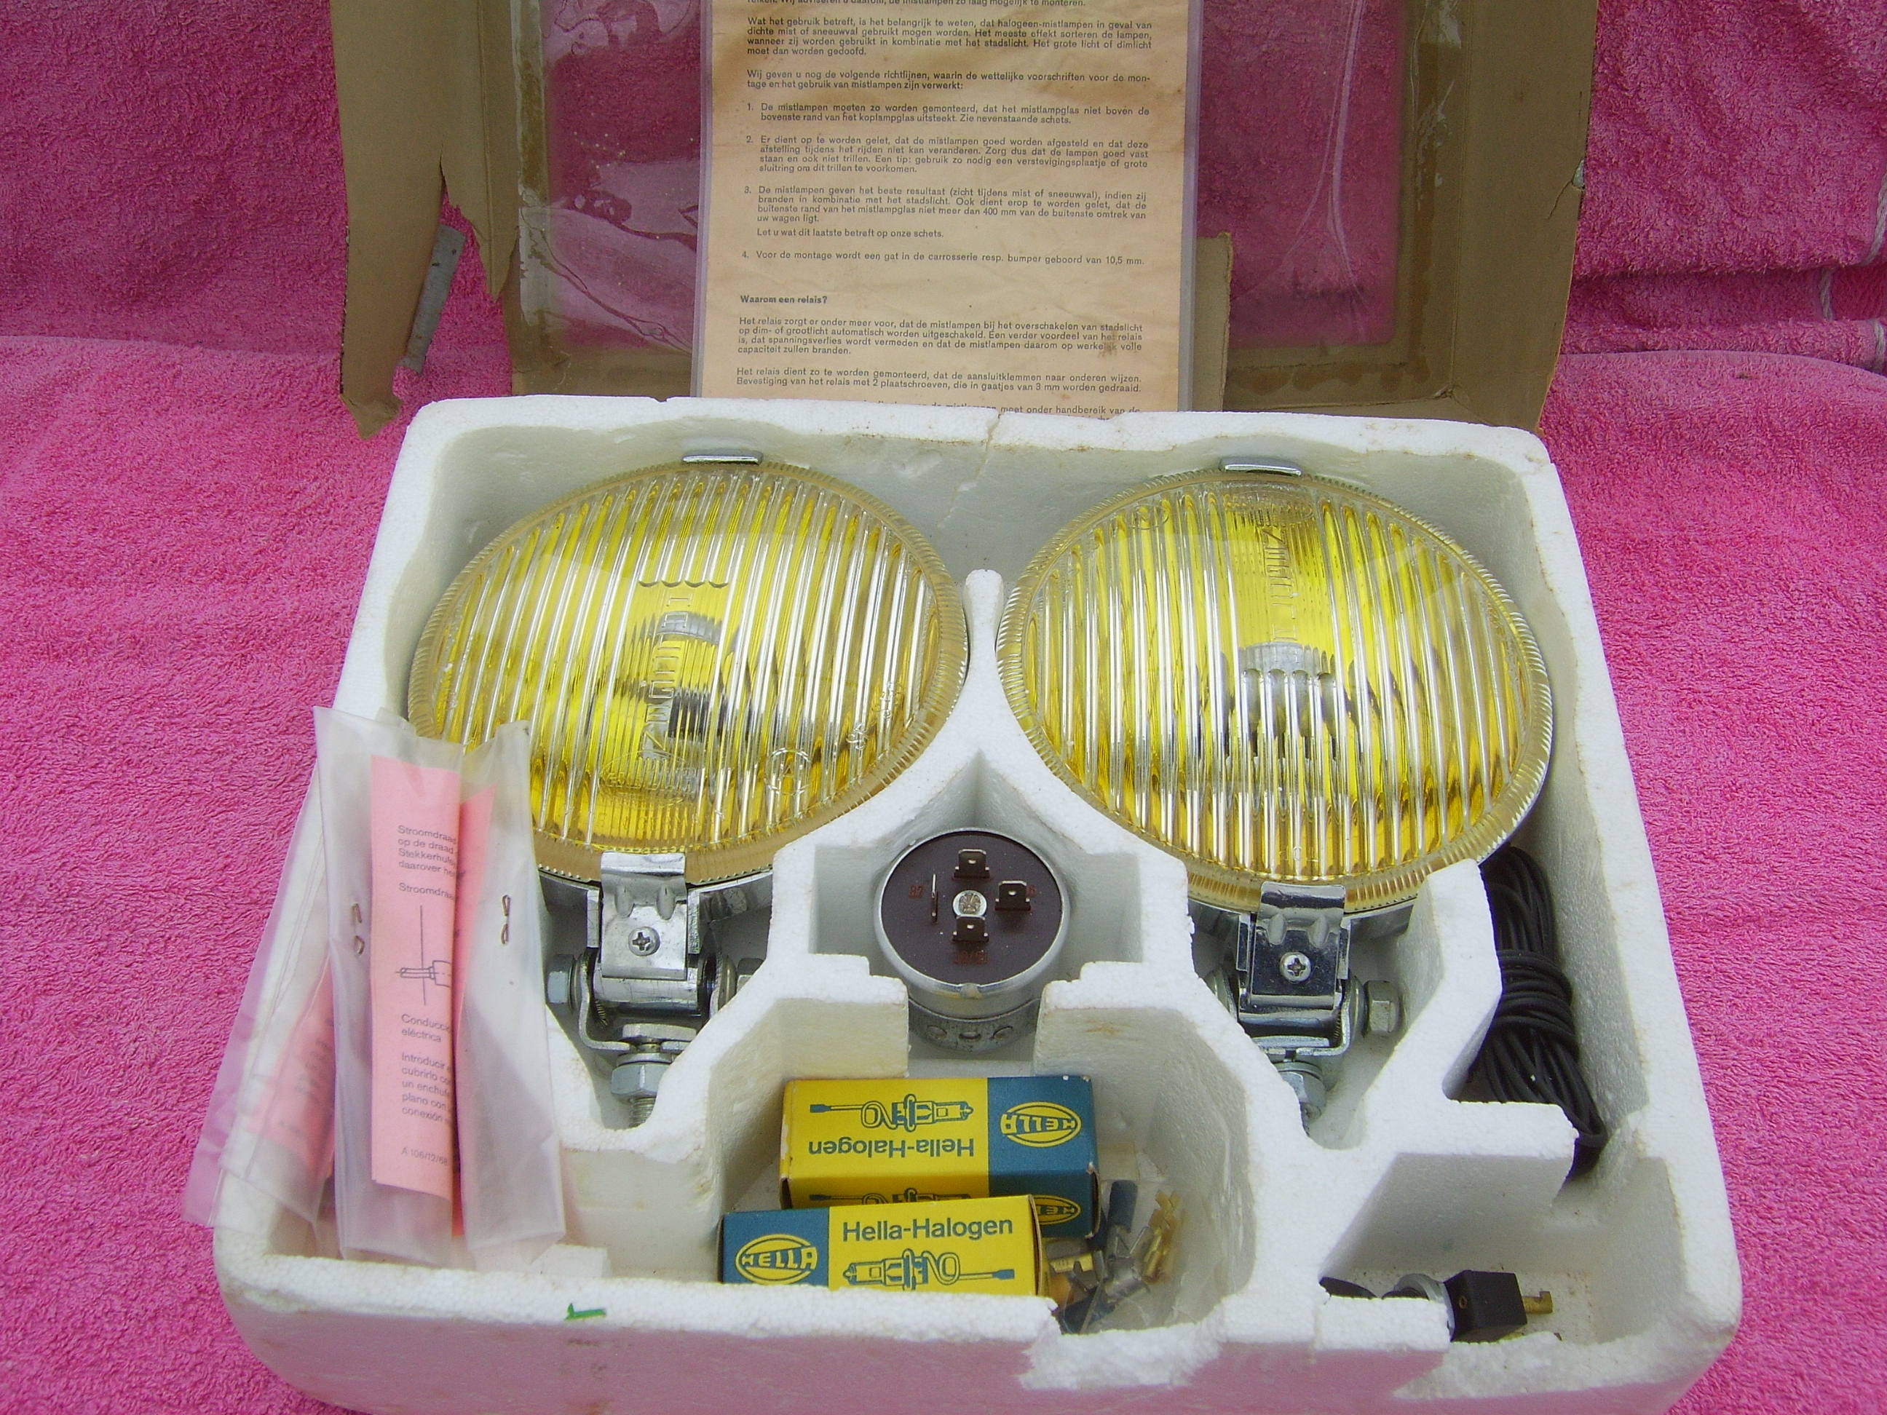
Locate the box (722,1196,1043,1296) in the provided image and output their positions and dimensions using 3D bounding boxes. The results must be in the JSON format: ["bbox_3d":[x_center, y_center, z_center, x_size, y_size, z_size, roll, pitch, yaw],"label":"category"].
[{"bbox_3d":[-0.013,0.131,0.470,0.071,0.026,0.026,-2,48,1],"label":"box"}]

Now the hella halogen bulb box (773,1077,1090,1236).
[{"bbox_3d":[-0.001,0.105,0.482,0.071,0.026,0.026,-1,43,0],"label":"hella halogen bulb box"}]

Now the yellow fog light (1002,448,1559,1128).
[{"bbox_3d":[0.085,0.020,0.541,0.146,0.070,0.192,2,52,1],"label":"yellow fog light"}]

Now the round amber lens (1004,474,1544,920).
[{"bbox_3d":[0.086,-0.011,0.537,0.144,0.027,0.144,2,52,1],"label":"round amber lens"}]

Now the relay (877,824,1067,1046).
[{"bbox_3d":[0.007,0.055,0.508,0.047,0.038,0.047,2,52,1],"label":"relay"}]

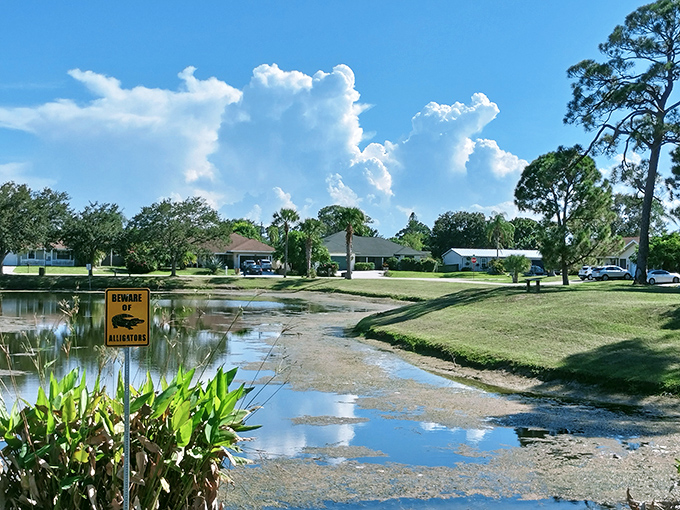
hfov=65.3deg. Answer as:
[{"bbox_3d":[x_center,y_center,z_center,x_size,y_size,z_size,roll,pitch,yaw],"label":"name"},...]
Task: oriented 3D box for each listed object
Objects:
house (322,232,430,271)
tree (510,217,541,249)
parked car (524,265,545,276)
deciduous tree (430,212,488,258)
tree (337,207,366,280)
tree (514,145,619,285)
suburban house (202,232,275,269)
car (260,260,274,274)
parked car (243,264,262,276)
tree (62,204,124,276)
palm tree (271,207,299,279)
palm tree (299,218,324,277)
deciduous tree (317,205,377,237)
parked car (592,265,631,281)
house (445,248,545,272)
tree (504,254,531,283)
[{"bbox_3d":[5.822,-0.628,89.500,18.800,6.200,12.500,0,0,2],"label":"house"},{"bbox_3d":[37.100,-2.300,105.000,7.500,10.700,7.300,0,-1,0],"label":"tree"},{"bbox_3d":[30.700,2.450,84.000,1.820,1.520,4.500,1,-1,-12],"label":"parked car"},{"bbox_3d":[22.700,-2.800,103.000,11.200,11.500,10.000,0,-1,0],"label":"deciduous tree"},{"bbox_3d":[1.369,-1.501,66.000,3.650,9.100,3.650,0,0,0],"label":"tree"},{"bbox_3d":[20.500,-3.600,48.000,8.600,12.800,8.400,0,-1,0],"label":"tree"},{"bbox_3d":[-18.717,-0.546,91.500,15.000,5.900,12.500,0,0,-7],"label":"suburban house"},{"bbox_3d":[-11.026,1.717,81.000,1.880,1.700,4.650,0,0,-10],"label":"car"},{"bbox_3d":[-12.600,2.200,77.000,1.820,1.450,4.600,1,-1,-23],"label":"parked car"},{"bbox_3d":[-31.800,-2.000,68.000,7.900,9.400,7.700,0,-1,0],"label":"tree"},{"bbox_3d":[-6.895,-1.584,69.000,3.500,9.100,3.500,0,0,0],"label":"palm tree"},{"bbox_3d":[-3.681,-0.894,68.500,3.500,7.600,3.500,0,0,0],"label":"palm tree"},{"bbox_3d":[1.541,-3.720,109.000,12.300,12.700,12.000,0,0,0],"label":"deciduous tree"},{"bbox_3d":[32.146,2.131,62.500,4.650,1.700,1.860,0,0,-3],"label":"parked car"},{"bbox_3d":[26.300,0.850,89.500,16.000,3.800,8.200,1,-1,-13],"label":"house"},{"bbox_3d":[18.100,1.400,54.000,2.550,2.850,2.500,0,-1,0],"label":"tree"}]

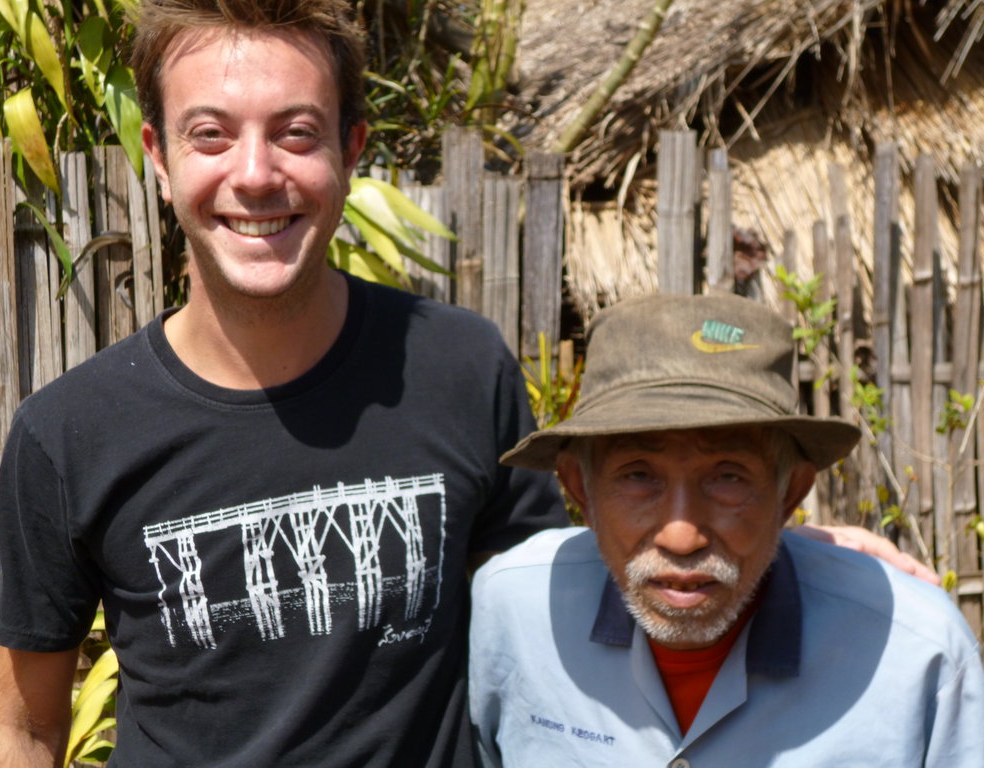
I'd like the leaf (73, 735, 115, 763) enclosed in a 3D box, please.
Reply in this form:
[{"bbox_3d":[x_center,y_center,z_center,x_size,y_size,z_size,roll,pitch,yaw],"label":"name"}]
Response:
[{"bbox_3d":[-0.388,0.359,2.420,0.050,0.030,0.040,0,0,0],"label":"leaf"}]

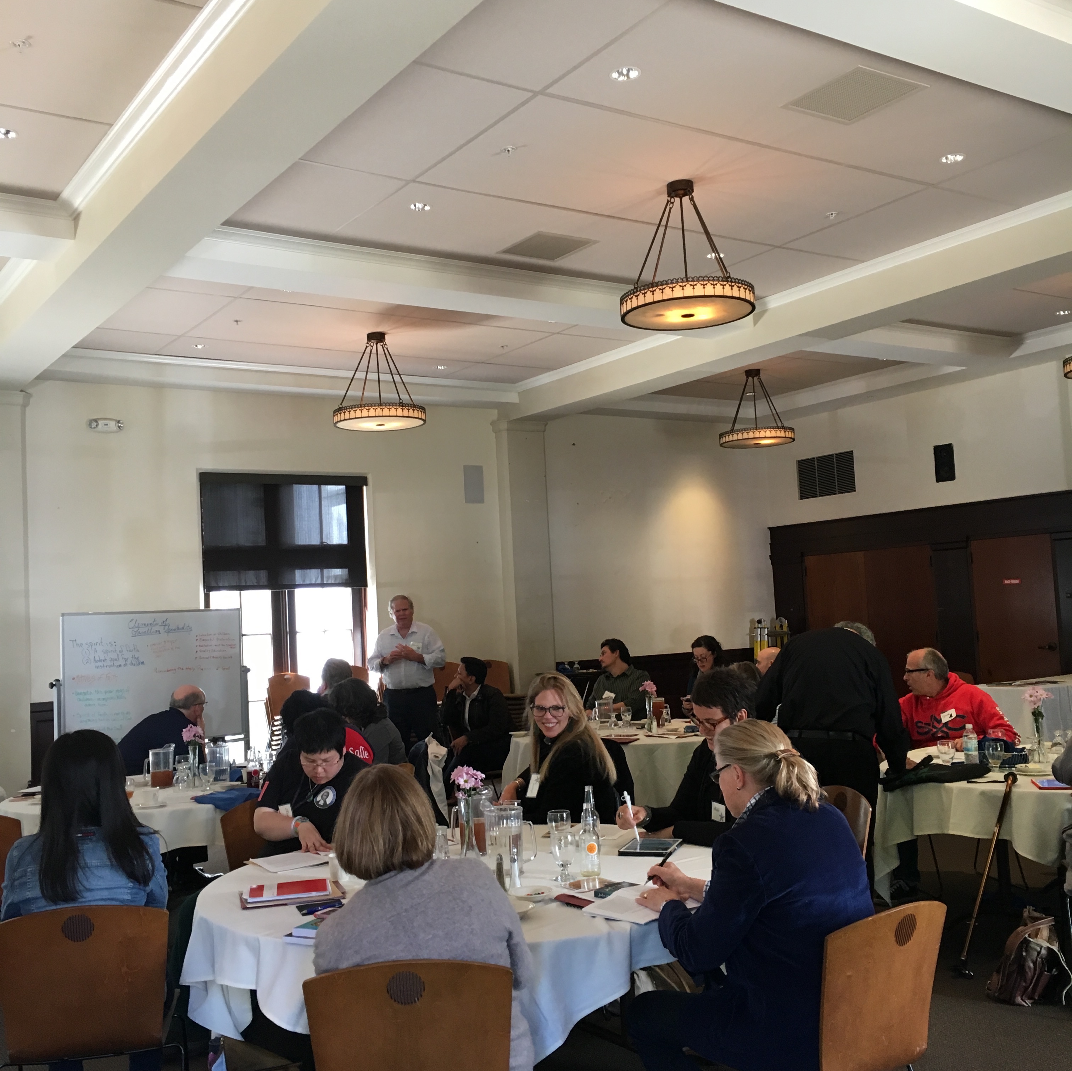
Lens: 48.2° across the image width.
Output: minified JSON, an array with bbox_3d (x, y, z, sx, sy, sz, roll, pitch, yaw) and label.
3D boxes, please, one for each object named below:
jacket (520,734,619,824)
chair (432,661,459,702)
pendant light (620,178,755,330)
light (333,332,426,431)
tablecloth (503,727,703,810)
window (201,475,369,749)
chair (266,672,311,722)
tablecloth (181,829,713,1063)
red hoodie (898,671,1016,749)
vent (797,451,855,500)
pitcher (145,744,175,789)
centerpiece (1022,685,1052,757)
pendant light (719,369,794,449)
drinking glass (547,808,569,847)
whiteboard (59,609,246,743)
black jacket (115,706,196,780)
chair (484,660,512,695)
[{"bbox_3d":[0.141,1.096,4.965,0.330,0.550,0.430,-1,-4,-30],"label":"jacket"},{"bbox_3d":[-0.753,1.616,11.462,0.480,0.800,0.520,-1,-4,-34],"label":"chair"},{"bbox_3d":[0.837,-1.609,6.760,0.744,0.745,0.744,-3,-4,0],"label":"pendant light"},{"bbox_3d":[-1.306,-1.292,9.933,0.751,0.752,0.751,-3,-4,0],"label":"light"},{"bbox_3d":[0.765,1.731,8.362,1.850,0.750,1.850,-3,-4,0],"label":"tablecloth"},{"bbox_3d":[-2.298,0.816,11.409,1.705,2.776,0.150,-1,-4,-34],"label":"window"},{"bbox_3d":[-2.129,1.676,10.857,0.520,0.840,0.550,-1,-4,-33],"label":"chair"},{"bbox_3d":[-0.153,1.442,3.774,1.790,0.760,1.790,-3,-4,0],"label":"tablecloth"},{"bbox_3d":[2.207,1.015,6.287,0.680,0.620,0.450,-4,-4,11],"label":"red hoodie"},{"bbox_3d":[3.405,-0.705,14.112,0.050,0.473,0.868,-1,-4,-34],"label":"vent"},{"bbox_3d":[-2.113,1.289,6.710,0.180,0.235,0.130,-3,-4,0],"label":"pitcher"},{"bbox_3d":[2.298,0.860,5.486,0.140,0.350,0.140,-1,-4,-34],"label":"centerpiece"},{"bbox_3d":[2.397,-1.408,13.094,0.810,0.820,0.810,-3,-4,0],"label":"pendant light"},{"bbox_3d":[0.078,1.054,4.240,0.080,0.156,0.080,-3,-4,0],"label":"drinking glass"},{"bbox_3d":[-3.175,1.180,9.925,1.500,1.090,0.070,-1,-4,-35],"label":"whiteboard"},{"bbox_3d":[-2.428,1.420,7.745,0.460,0.600,0.480,-3,-4,-6],"label":"black jacket"},{"bbox_3d":[-0.286,1.627,11.781,0.480,0.800,0.520,-1,-4,-34],"label":"chair"}]

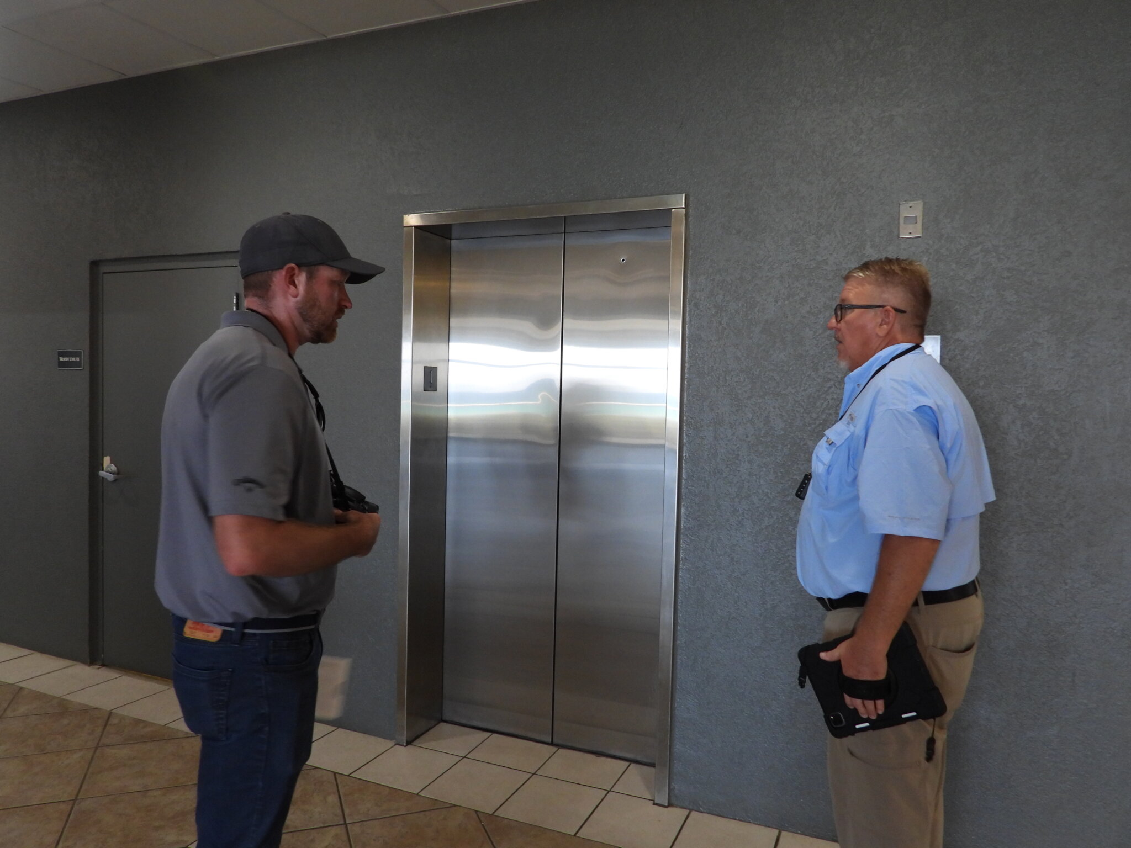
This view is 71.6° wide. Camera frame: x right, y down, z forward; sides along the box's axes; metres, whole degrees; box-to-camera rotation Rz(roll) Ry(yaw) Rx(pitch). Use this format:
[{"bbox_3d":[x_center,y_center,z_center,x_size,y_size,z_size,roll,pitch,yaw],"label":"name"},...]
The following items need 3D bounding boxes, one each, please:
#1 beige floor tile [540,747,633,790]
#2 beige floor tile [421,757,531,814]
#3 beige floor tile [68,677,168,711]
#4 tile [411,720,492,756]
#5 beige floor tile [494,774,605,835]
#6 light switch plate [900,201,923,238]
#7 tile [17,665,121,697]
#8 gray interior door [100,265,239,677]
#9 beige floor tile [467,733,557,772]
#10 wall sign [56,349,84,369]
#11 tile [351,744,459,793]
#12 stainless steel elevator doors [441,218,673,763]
[{"bbox_3d":[0.071,1.376,3.120,0.311,0.010,0.244,2,3,23],"label":"beige floor tile"},{"bbox_3d":[-0.331,1.363,2.958,0.310,0.010,0.315,2,3,23],"label":"beige floor tile"},{"bbox_3d":[-2.134,1.285,3.734,0.325,0.010,0.315,2,3,23],"label":"beige floor tile"},{"bbox_3d":[-0.484,1.352,3.361,0.262,0.010,0.244,2,3,23],"label":"tile"},{"bbox_3d":[-0.044,1.384,2.856,0.311,0.010,0.326,2,3,23],"label":"beige floor tile"},{"bbox_3d":[1.085,-0.640,2.461,0.068,0.112,0.006,2,3,23],"label":"light switch plate"},{"bbox_3d":[-2.451,1.271,3.876,0.325,0.010,0.315,2,3,23],"label":"tile"},{"bbox_3d":[-1.957,0.258,3.887,0.916,2.022,0.045,2,3,23],"label":"gray interior door"},{"bbox_3d":[-0.218,1.363,3.246,0.311,0.010,0.244,2,3,23],"label":"beige floor tile"},{"bbox_3d":[-2.569,-0.332,4.067,0.199,0.099,0.010,2,3,23],"label":"wall sign"},{"bbox_3d":[-0.620,1.351,3.084,0.310,0.010,0.315,2,3,23],"label":"tile"},{"bbox_3d":[-0.026,0.271,3.284,1.079,2.177,0.045,2,3,23],"label":"stainless steel elevator doors"}]

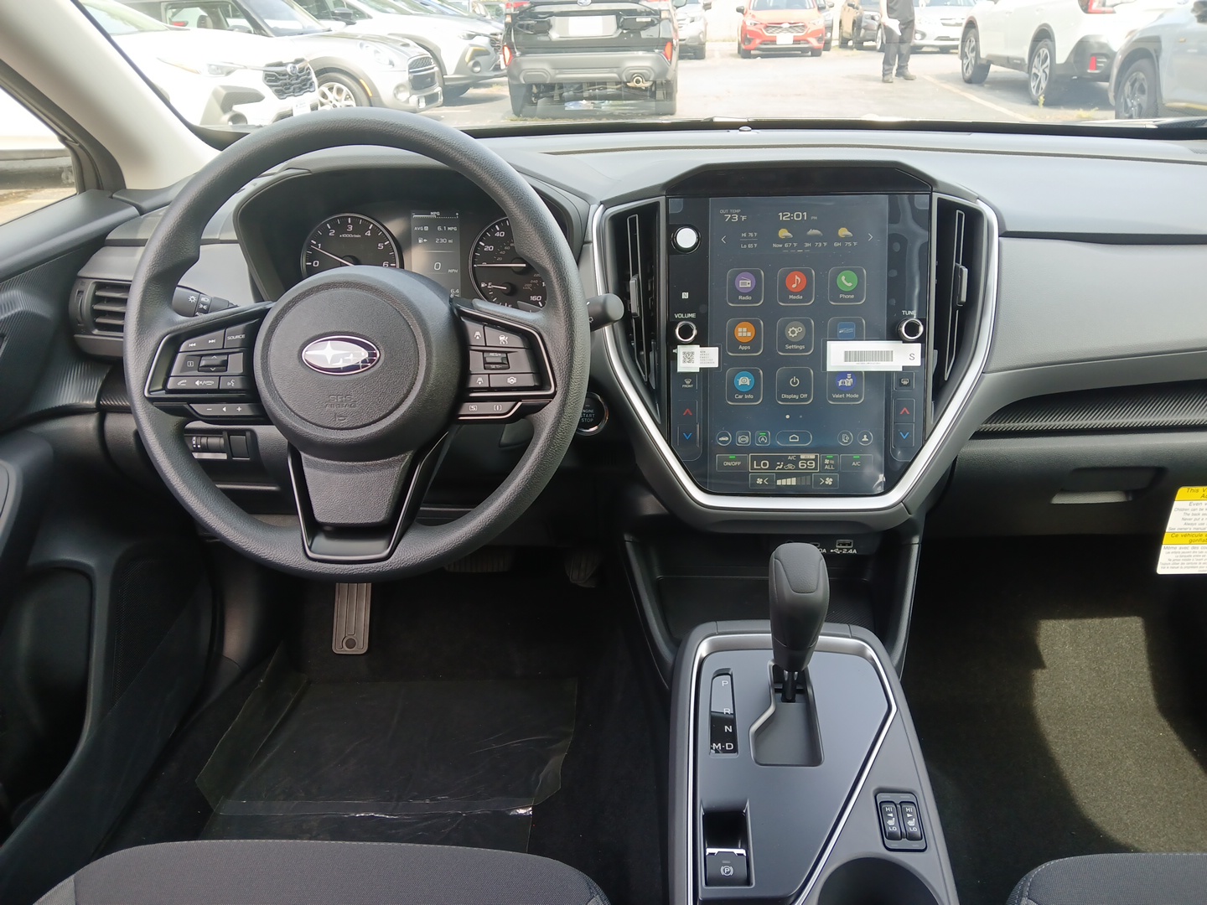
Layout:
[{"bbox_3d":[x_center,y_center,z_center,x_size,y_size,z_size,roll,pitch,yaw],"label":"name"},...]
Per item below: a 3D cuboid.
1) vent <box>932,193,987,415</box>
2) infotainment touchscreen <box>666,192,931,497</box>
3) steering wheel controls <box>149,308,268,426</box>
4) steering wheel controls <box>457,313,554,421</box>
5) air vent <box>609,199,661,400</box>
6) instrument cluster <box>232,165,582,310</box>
[{"bbox_3d":[0.312,-0.129,0.800,0.045,0.186,0.035,0,4,2],"label":"vent"},{"bbox_3d":[0.174,-0.096,0.807,0.231,0.267,0.025,0,4,2],"label":"infotainment touchscreen"},{"bbox_3d":[-0.319,-0.070,0.730,0.096,0.088,0.030,0,4,2],"label":"steering wheel controls"},{"bbox_3d":[-0.078,-0.067,0.716,0.076,0.082,0.030,0,4,2],"label":"steering wheel controls"},{"bbox_3d":[0.028,-0.136,0.815,0.046,0.175,0.035,0,4,2],"label":"air vent"},{"bbox_3d":[-0.186,-0.202,0.885,0.325,0.150,0.100,0,7,2],"label":"instrument cluster"}]

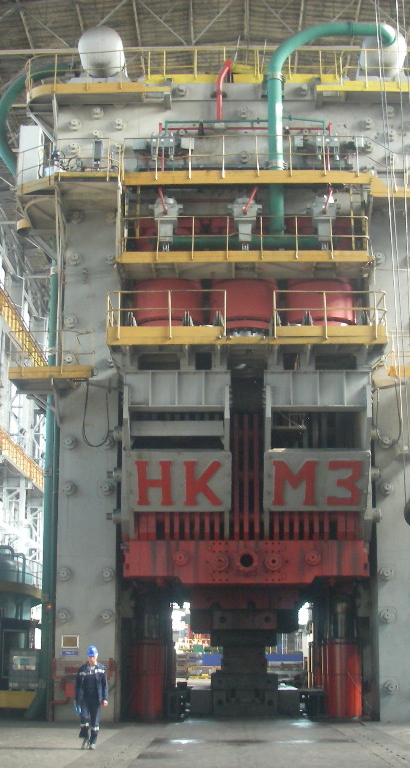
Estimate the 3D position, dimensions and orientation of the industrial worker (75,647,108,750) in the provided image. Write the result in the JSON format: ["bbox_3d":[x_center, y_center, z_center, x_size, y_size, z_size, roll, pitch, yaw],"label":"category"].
[{"bbox_3d":[-2.038,5.621,20.191,0.612,1.783,0.500,0,-14,1],"label":"industrial worker"}]

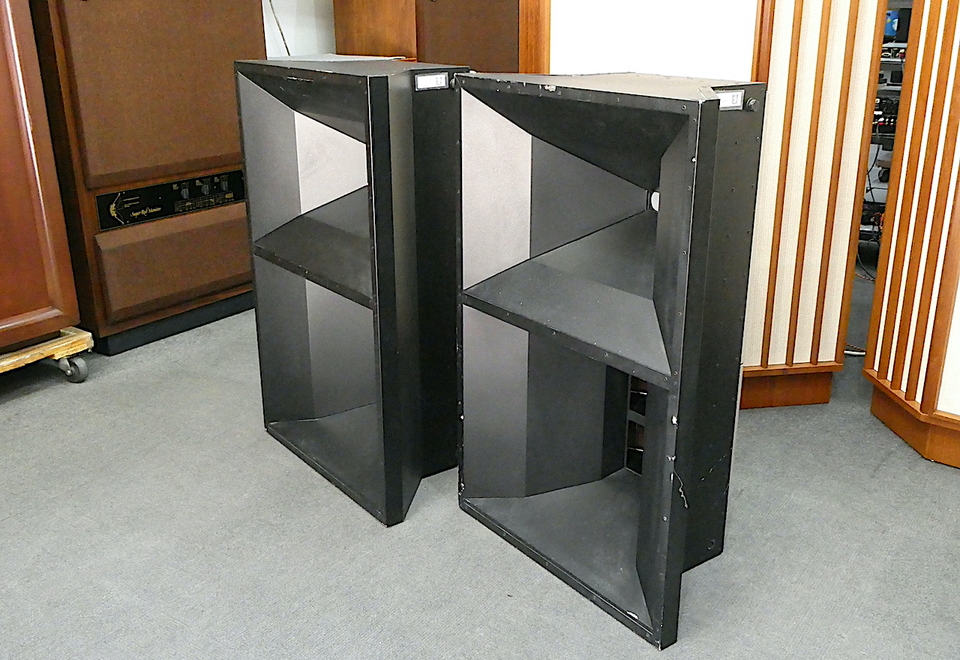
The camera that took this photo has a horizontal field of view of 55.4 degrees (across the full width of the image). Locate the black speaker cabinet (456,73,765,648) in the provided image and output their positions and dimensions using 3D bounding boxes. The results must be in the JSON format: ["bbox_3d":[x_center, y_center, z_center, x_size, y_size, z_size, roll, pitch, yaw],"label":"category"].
[{"bbox_3d":[0.254,0.005,1.677,0.317,0.890,0.574,-14,24,-34],"label":"black speaker cabinet"}]

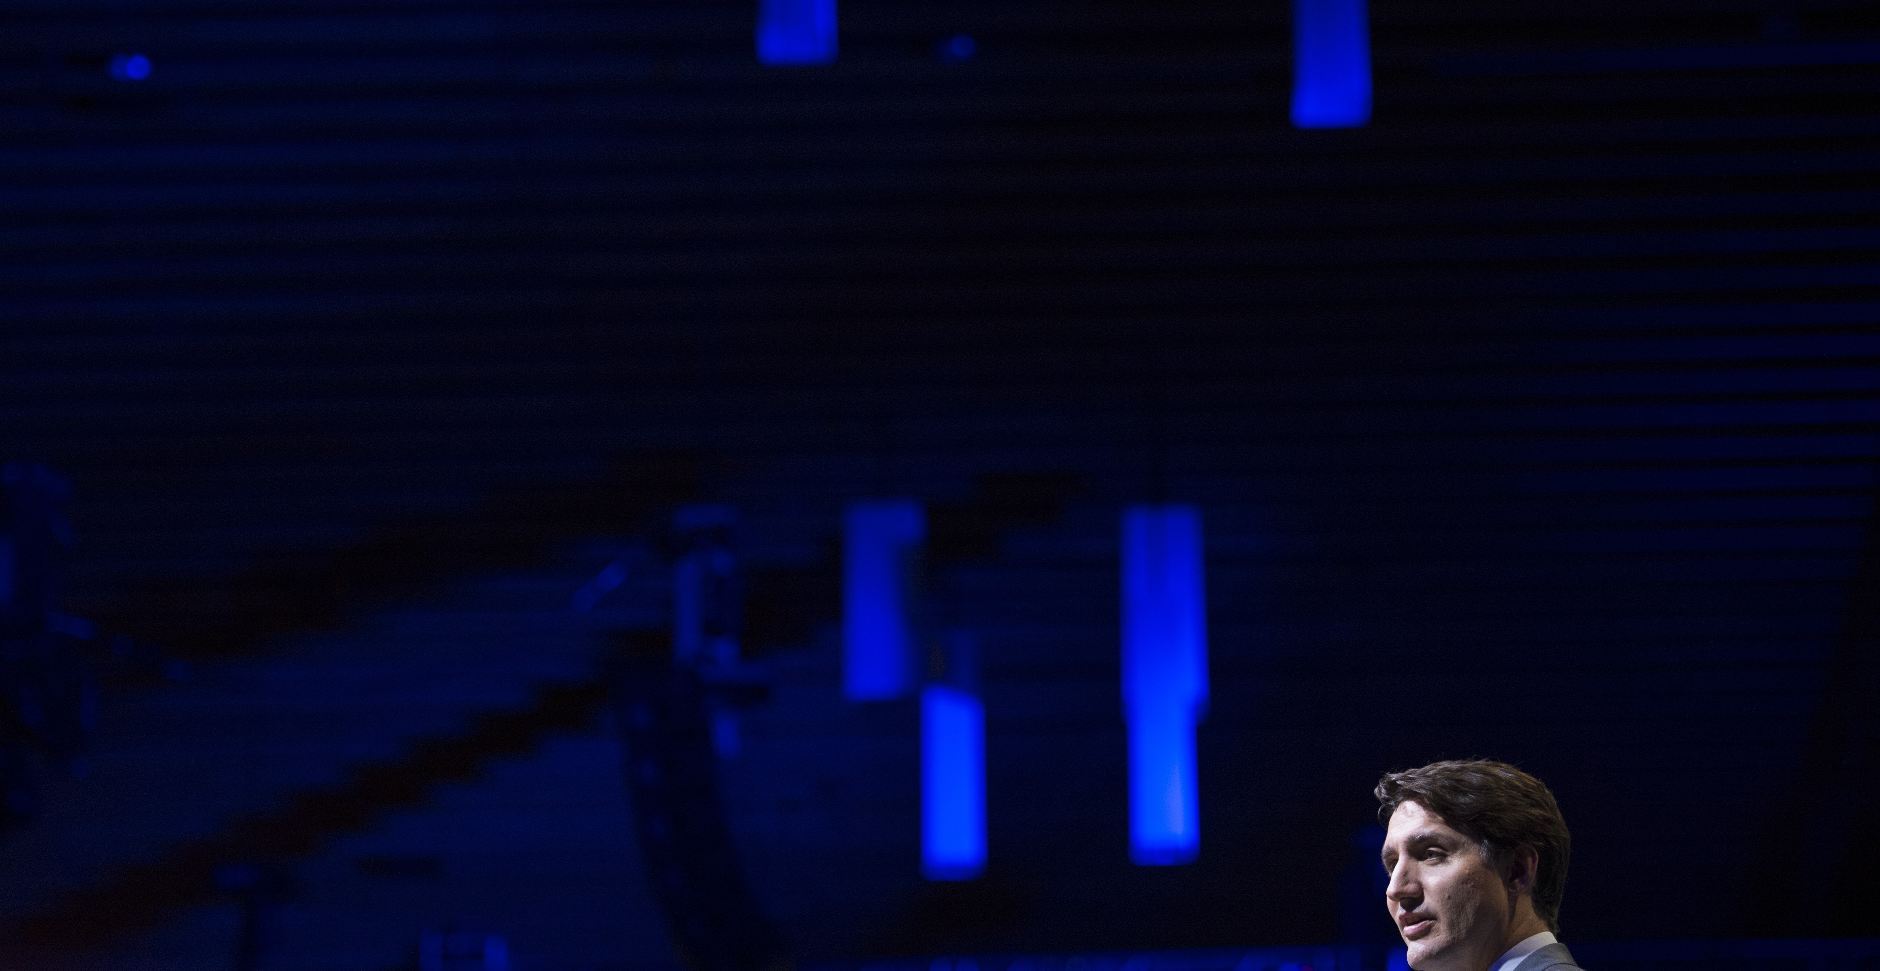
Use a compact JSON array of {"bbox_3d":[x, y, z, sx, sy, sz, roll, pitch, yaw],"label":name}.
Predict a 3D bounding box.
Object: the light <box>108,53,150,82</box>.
[{"bbox_3d":[-3.031,-1.564,21.500,0.170,0.130,0.160,1,-16,-6],"label":"light"}]

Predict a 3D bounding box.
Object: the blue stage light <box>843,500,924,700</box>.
[{"bbox_3d":[-0.212,0.429,21.500,0.270,0.690,0.270,-3,-16,6],"label":"blue stage light"}]

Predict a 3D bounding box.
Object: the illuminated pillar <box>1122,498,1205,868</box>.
[{"bbox_3d":[0.802,0.710,20.500,0.270,1.250,0.270,-3,-16,7],"label":"illuminated pillar"}]

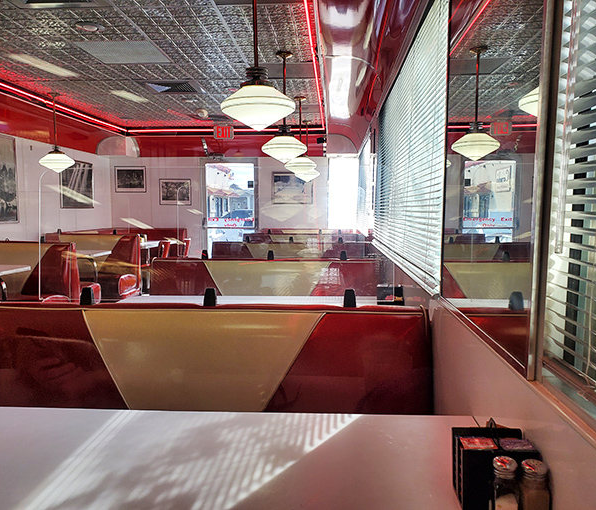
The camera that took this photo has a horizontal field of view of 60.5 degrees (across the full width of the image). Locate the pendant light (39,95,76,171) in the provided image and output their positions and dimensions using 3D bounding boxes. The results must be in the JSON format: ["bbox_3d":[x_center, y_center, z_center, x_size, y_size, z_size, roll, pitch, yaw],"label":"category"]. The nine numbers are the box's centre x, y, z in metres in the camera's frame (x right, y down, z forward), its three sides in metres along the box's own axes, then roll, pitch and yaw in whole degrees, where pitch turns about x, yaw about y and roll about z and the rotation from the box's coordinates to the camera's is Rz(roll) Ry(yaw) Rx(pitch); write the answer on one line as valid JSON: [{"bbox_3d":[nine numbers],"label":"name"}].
[{"bbox_3d":[-2.634,-1.324,5.597,0.367,0.880,0.367,0,5,4],"label":"pendant light"}]

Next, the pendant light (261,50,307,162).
[{"bbox_3d":[-0.104,-1.193,4.150,0.367,0.880,0.367,0,5,4],"label":"pendant light"}]

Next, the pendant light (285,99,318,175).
[{"bbox_3d":[0.035,-1.341,5.818,0.367,0.880,0.367,0,5,4],"label":"pendant light"}]

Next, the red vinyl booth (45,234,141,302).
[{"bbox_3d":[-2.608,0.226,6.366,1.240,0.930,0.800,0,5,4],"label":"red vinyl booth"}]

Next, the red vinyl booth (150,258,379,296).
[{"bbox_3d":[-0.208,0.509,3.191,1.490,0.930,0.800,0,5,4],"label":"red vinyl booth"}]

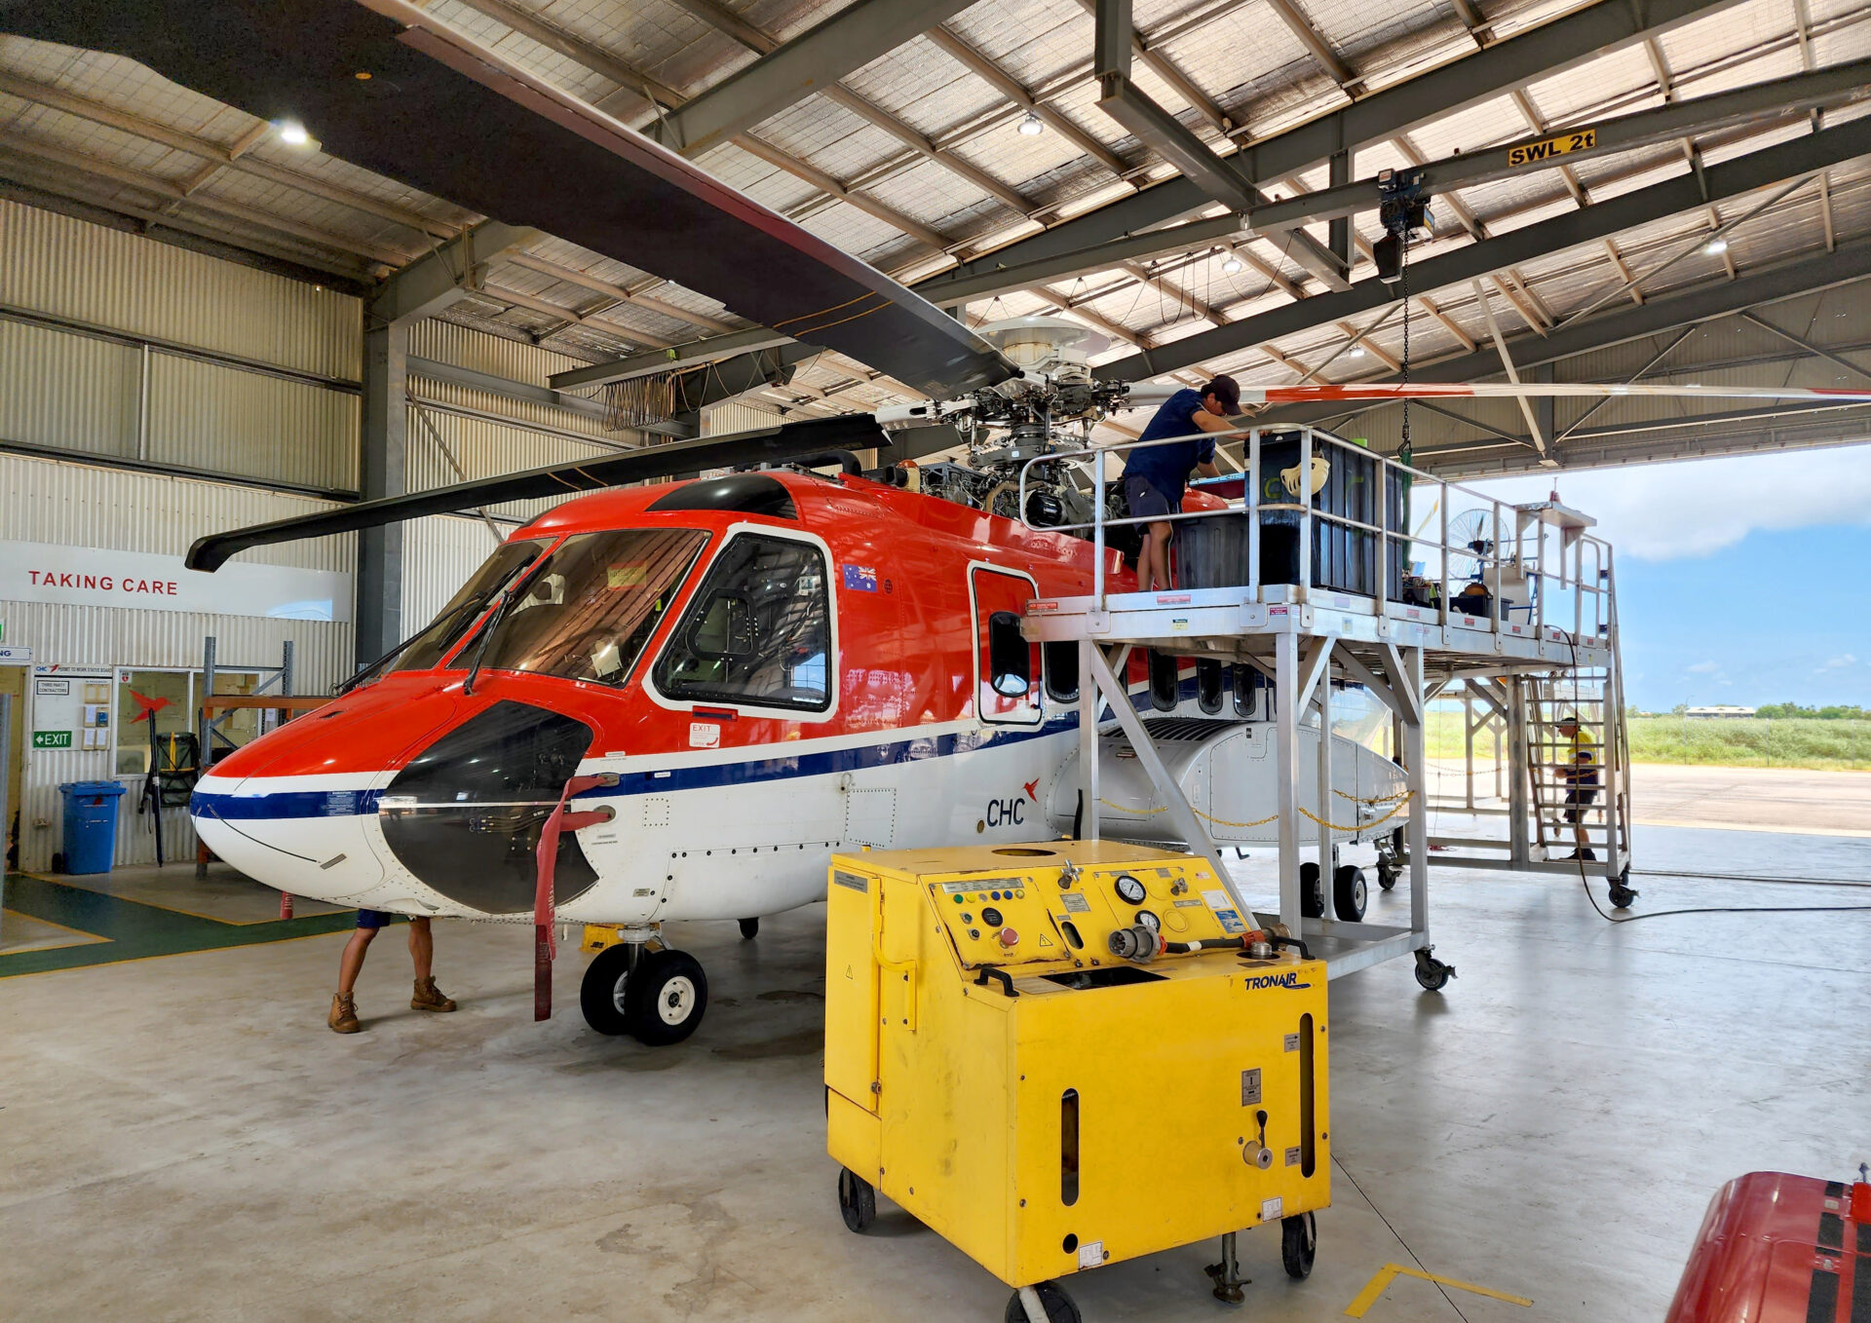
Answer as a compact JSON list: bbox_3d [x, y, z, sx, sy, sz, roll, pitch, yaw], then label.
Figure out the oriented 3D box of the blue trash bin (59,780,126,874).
[{"bbox_3d":[-8.849,1.731,13.020,0.560,0.950,0.490,-2,-3,44],"label":"blue trash bin"}]

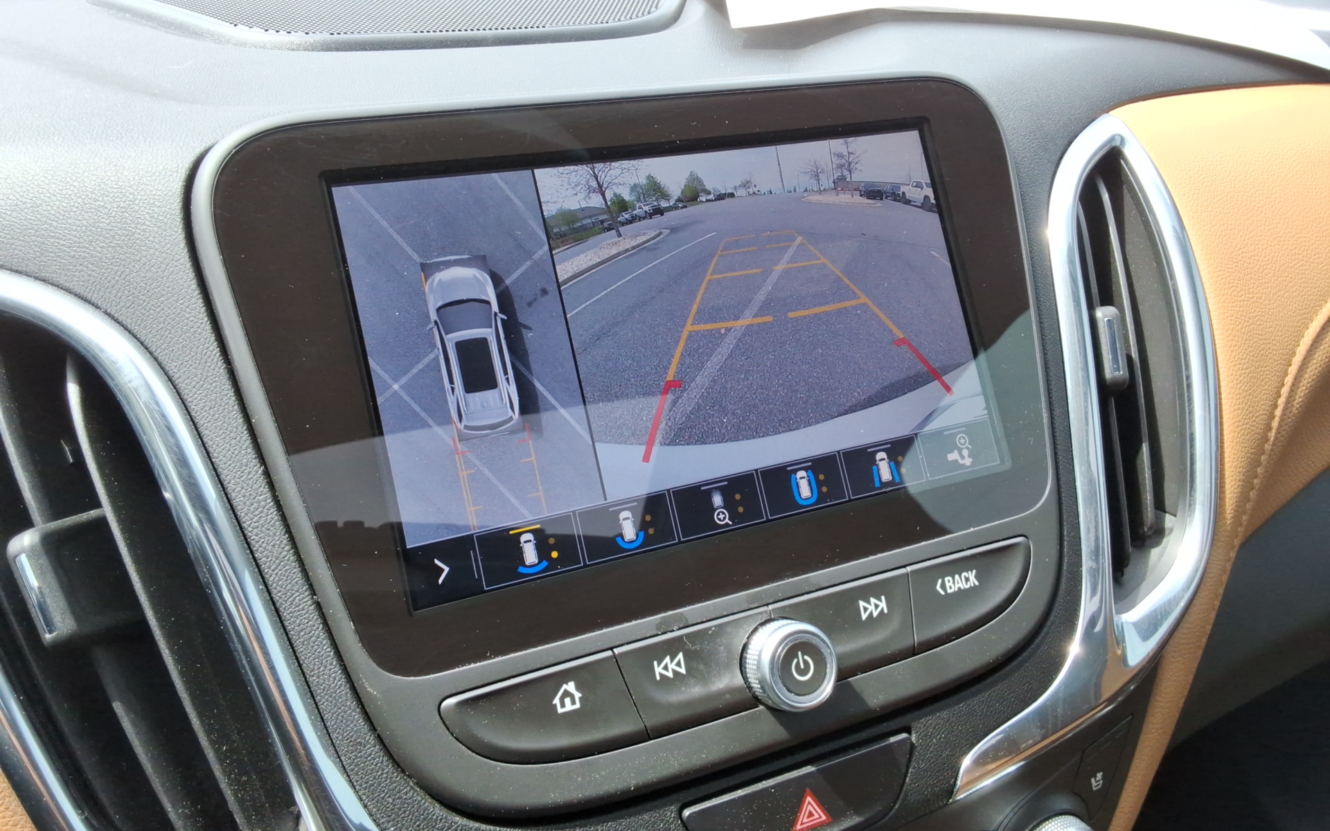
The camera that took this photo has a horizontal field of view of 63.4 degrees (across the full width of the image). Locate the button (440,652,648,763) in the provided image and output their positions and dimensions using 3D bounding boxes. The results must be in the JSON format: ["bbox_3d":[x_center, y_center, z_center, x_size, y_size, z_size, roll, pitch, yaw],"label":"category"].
[{"bbox_3d":[-0.028,0.073,0.258,0.049,0.024,0.008,-11,-4,-21],"label":"button"}]

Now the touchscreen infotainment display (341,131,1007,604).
[{"bbox_3d":[0.008,-0.020,0.295,0.175,0.106,0.010,-11,-4,-21],"label":"touchscreen infotainment display"}]

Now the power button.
[{"bbox_3d":[0.032,0.063,0.273,0.022,0.022,0.013,-11,-4,-21],"label":"power button"}]

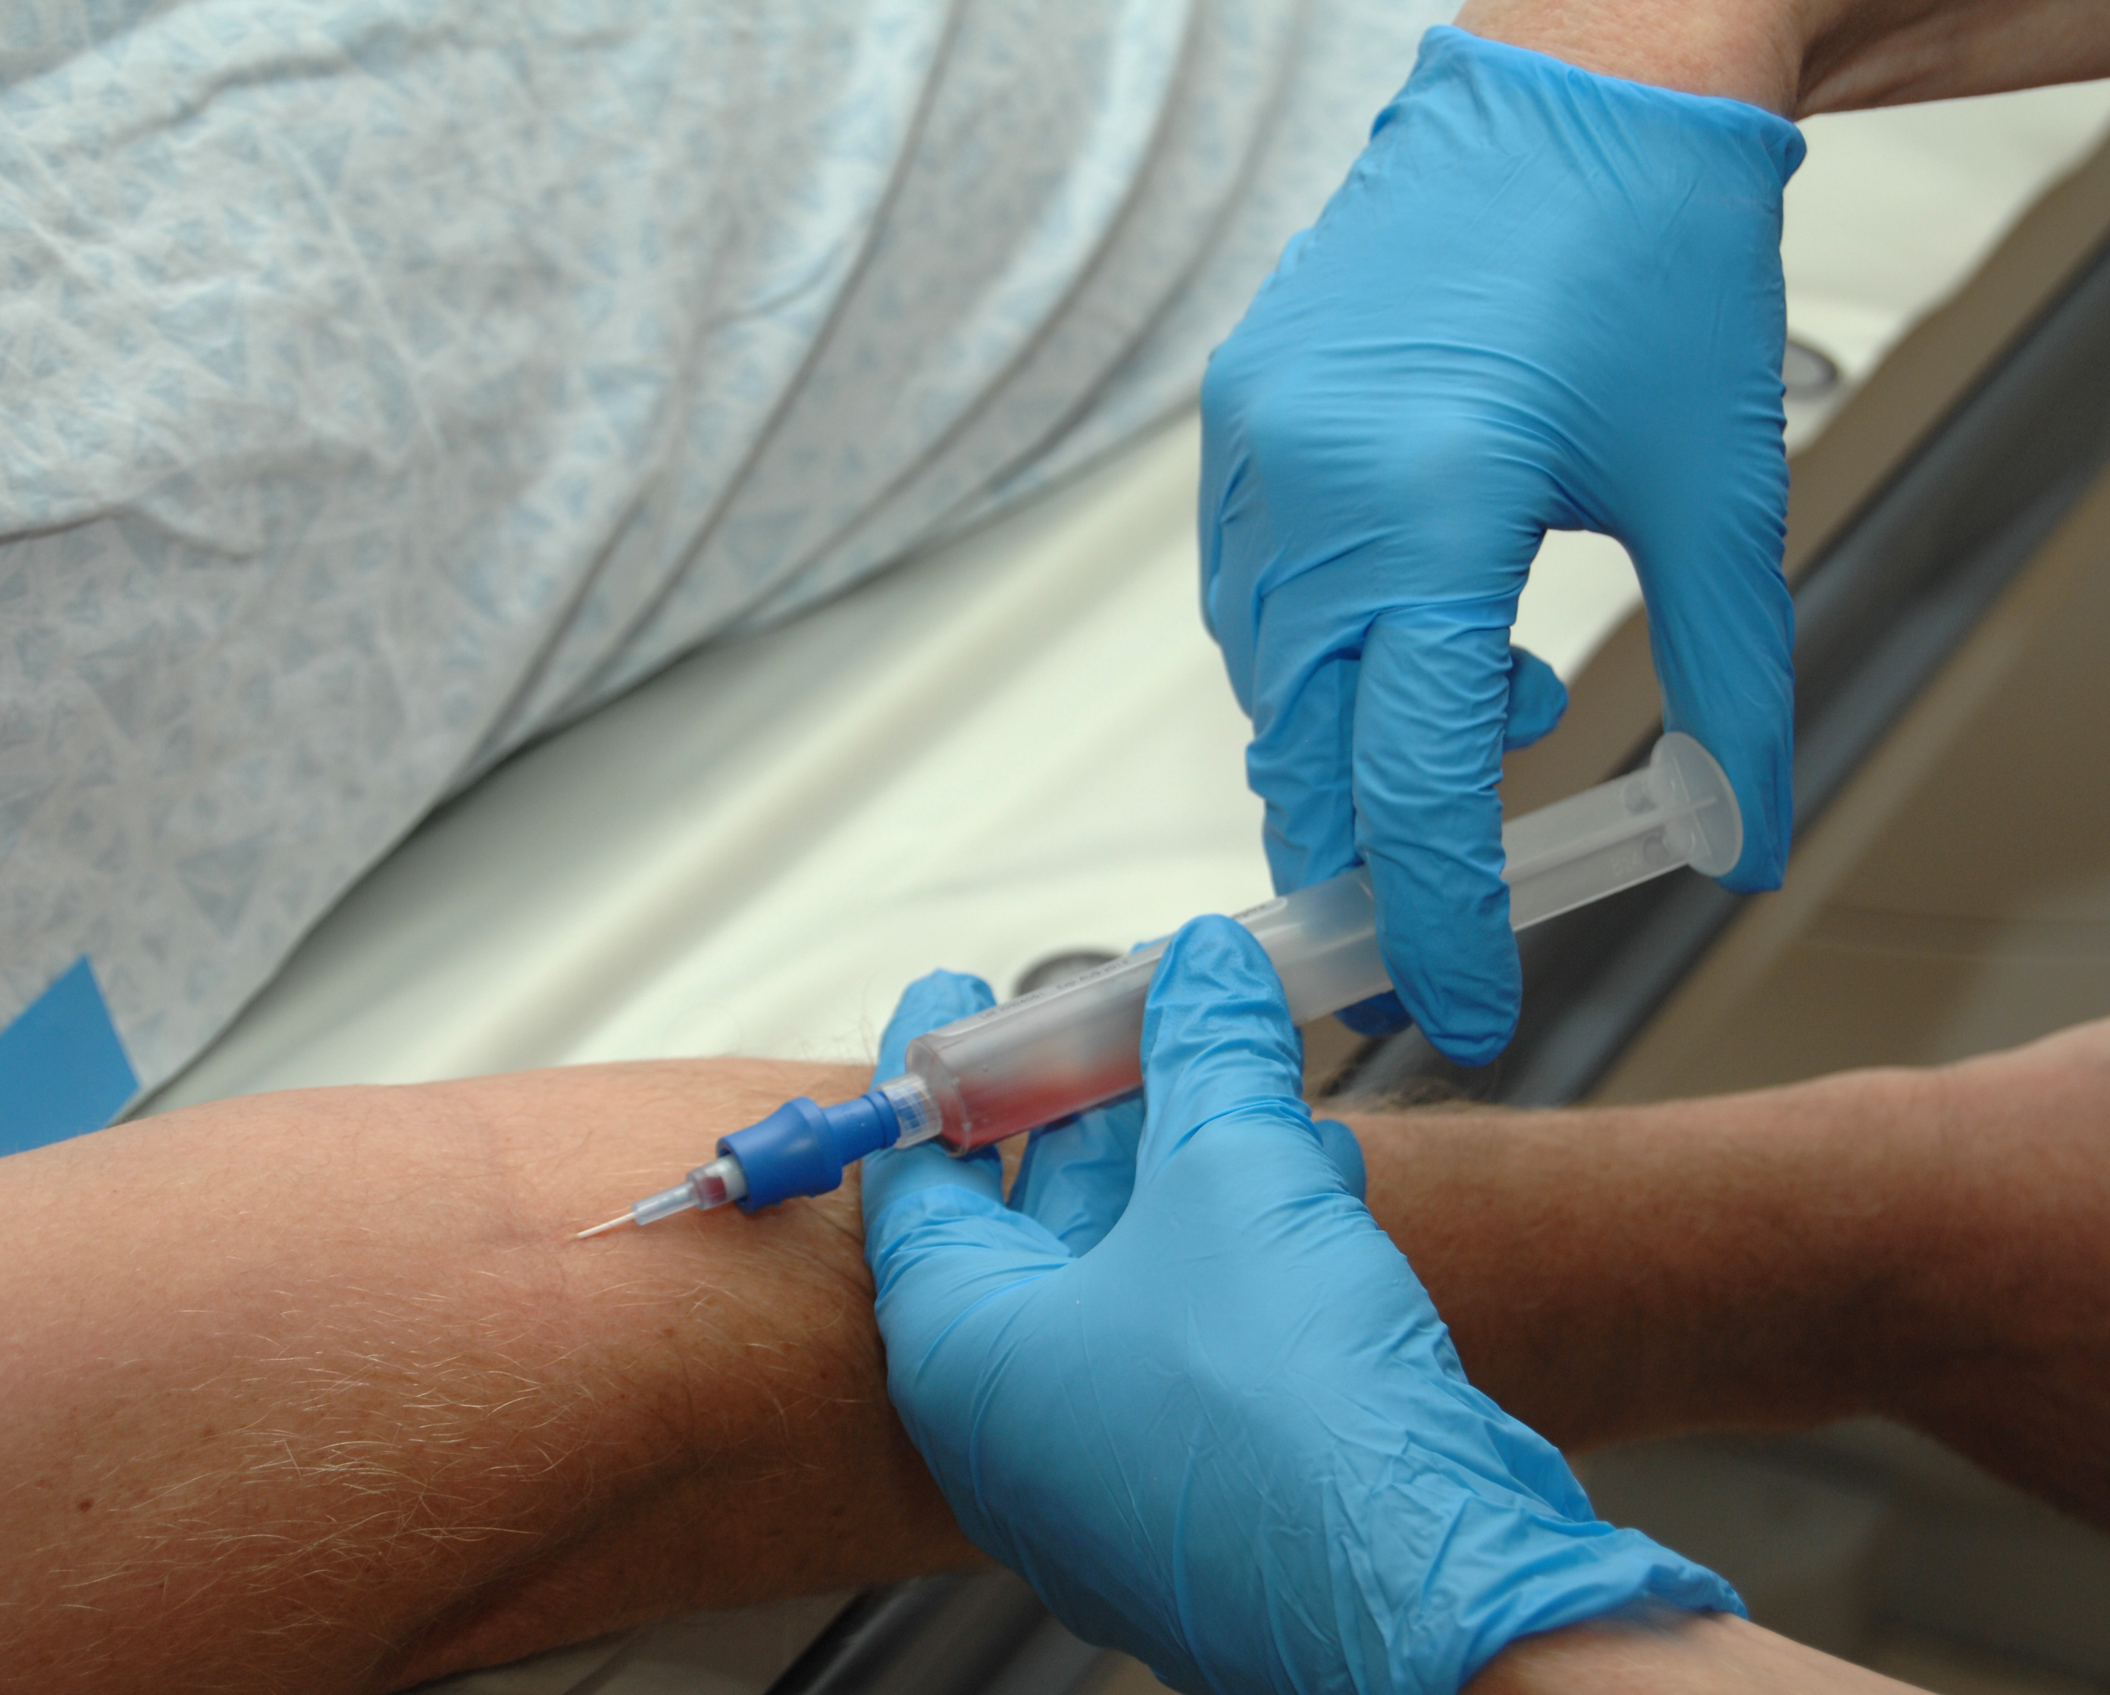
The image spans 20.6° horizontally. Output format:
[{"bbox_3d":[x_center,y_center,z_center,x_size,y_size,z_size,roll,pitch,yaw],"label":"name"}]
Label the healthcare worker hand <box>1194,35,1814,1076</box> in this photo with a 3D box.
[{"bbox_3d":[0.064,-0.044,0.835,0.083,0.147,0.095,8,5,13],"label":"healthcare worker hand"}]

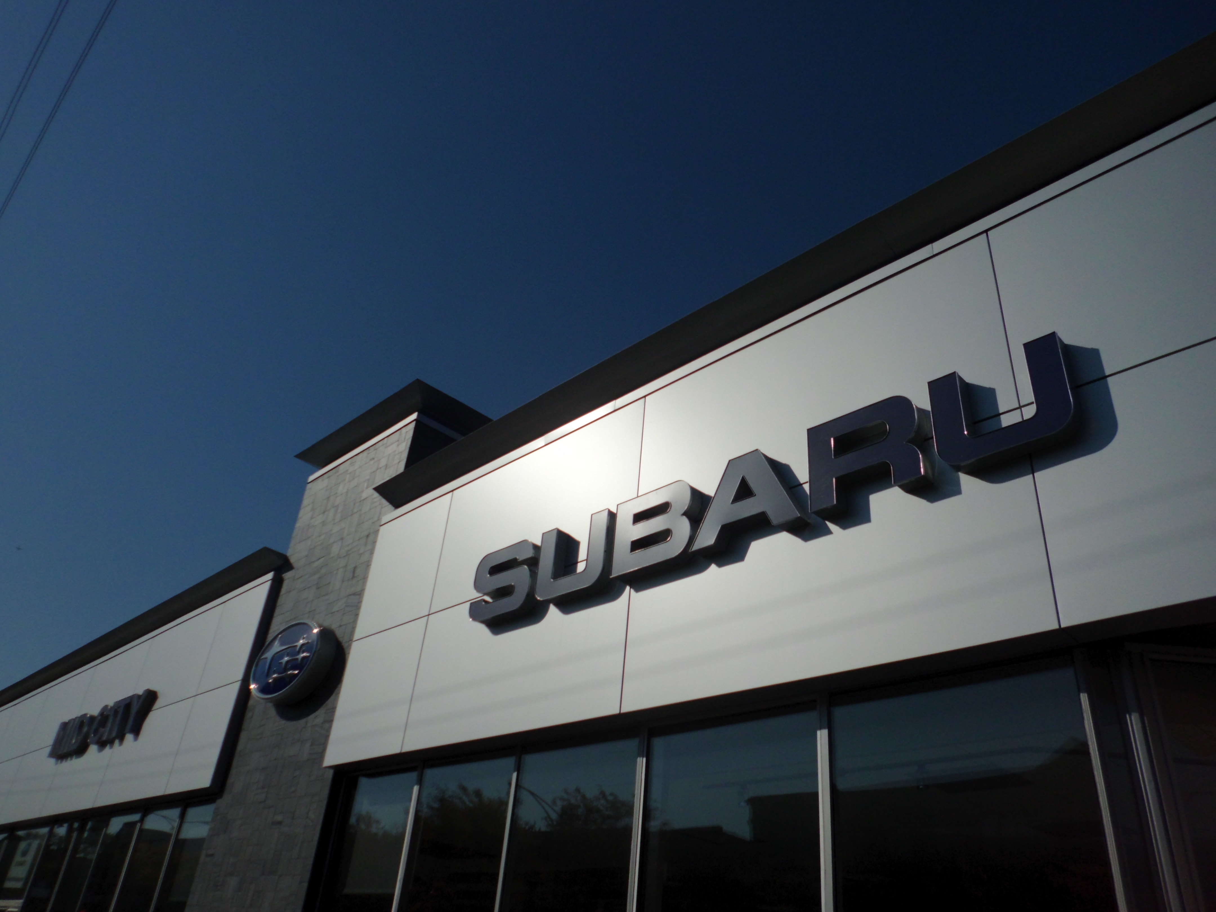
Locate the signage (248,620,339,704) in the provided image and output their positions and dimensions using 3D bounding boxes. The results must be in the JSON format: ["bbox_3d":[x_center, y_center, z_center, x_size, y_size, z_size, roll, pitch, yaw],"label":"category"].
[{"bbox_3d":[-3.370,2.212,9.779,0.228,0.818,1.444,30,-39,-35],"label":"signage"}]

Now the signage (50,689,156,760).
[{"bbox_3d":[-7.478,3.985,13.415,0.125,0.548,3.694,30,-39,-35],"label":"signage"}]

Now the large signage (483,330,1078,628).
[{"bbox_3d":[0.618,0.390,6.071,0.125,0.585,4.802,30,-39,-35],"label":"large signage"}]

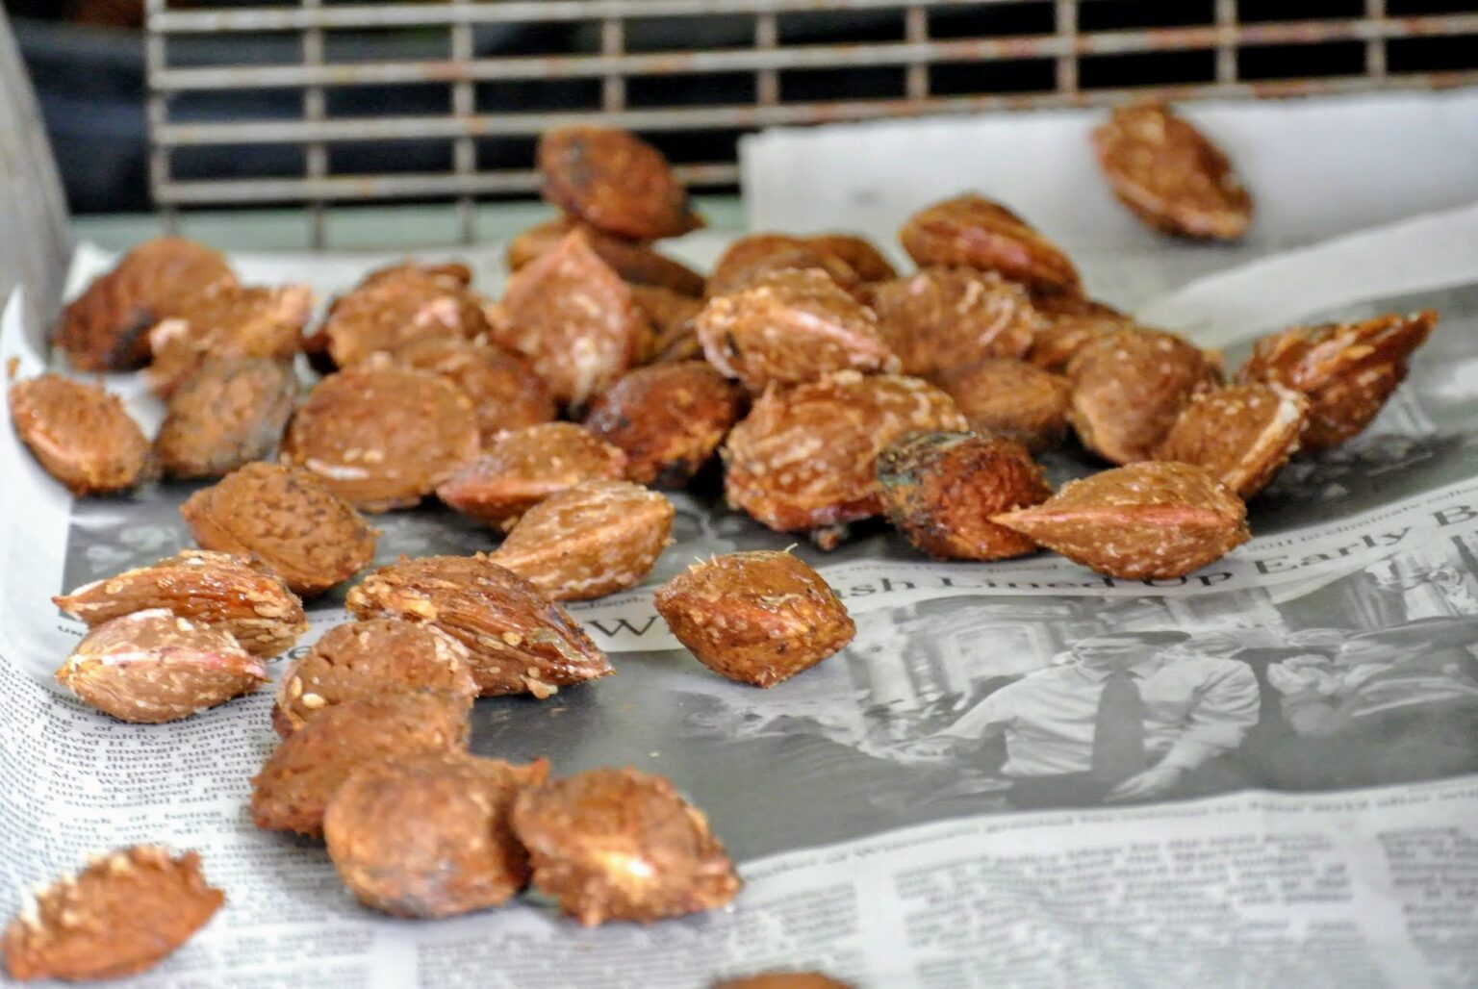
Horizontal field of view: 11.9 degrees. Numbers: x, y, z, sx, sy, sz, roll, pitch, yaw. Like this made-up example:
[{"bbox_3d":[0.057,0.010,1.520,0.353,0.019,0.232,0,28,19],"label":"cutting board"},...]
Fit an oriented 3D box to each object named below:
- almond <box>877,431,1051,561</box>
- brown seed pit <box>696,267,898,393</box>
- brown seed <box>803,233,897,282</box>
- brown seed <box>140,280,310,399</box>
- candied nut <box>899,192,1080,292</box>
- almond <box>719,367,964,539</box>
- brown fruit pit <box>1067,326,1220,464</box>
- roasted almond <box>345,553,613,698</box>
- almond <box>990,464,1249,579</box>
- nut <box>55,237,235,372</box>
[{"bbox_3d":[0.034,0.000,1.056,0.026,0.018,0.024,6,23,14],"label":"almond"},{"bbox_3d":[0.010,-0.027,1.175,0.035,0.019,0.025,15,11,15],"label":"brown seed pit"},{"bbox_3d":[0.012,-0.033,1.140,0.027,0.017,0.024,6,28,14],"label":"brown seed"},{"bbox_3d":[-0.086,-0.026,1.195,0.031,0.018,0.024,-19,27,-25],"label":"brown seed"},{"bbox_3d":[0.039,-0.039,1.093,0.029,0.014,0.021,18,23,16],"label":"candied nut"},{"bbox_3d":[0.015,-0.006,1.022,0.036,0.018,0.026,-9,54,-9],"label":"almond"},{"bbox_3d":[0.068,-0.016,1.180,0.025,0.019,0.033,10,29,15],"label":"brown fruit pit"},{"bbox_3d":[-0.037,0.019,1.010,0.041,0.018,0.025,10,29,23],"label":"roasted almond"},{"bbox_3d":[0.054,0.004,1.006,0.036,0.016,0.025,1,20,0],"label":"almond"},{"bbox_3d":[-0.103,-0.033,1.225,0.033,0.018,0.025,-27,36,-4],"label":"nut"}]

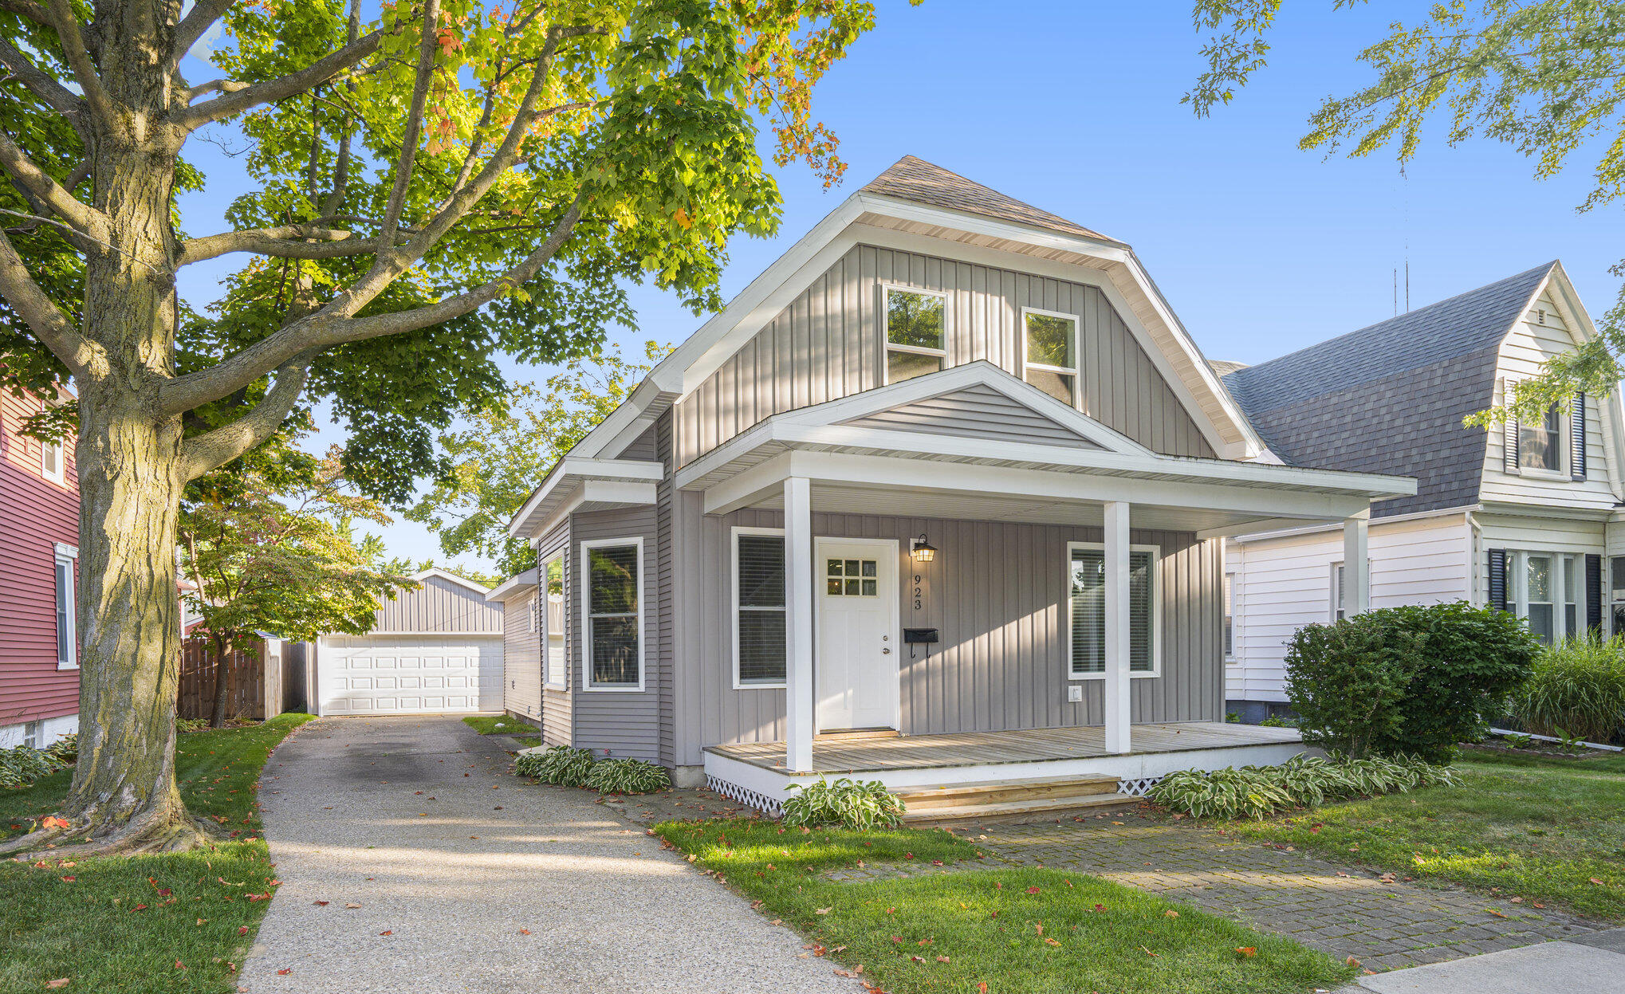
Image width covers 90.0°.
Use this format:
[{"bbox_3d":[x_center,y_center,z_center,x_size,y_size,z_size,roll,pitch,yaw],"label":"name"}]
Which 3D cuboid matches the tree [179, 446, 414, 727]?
[{"bbox_3d":[-11.700,2.000,18.000,5.600,6.100,5.200,1,-6,-12],"label":"tree"}]

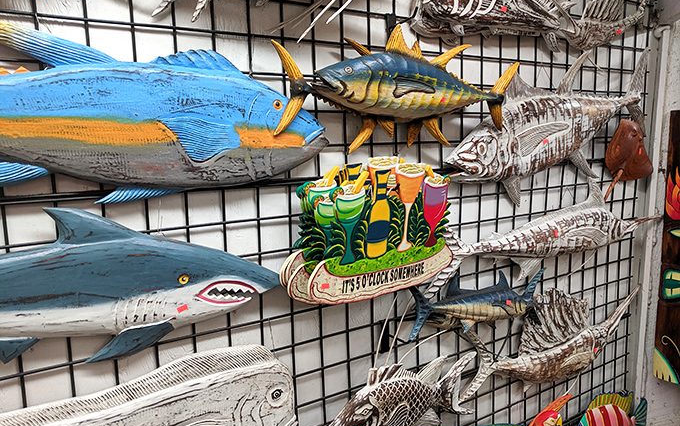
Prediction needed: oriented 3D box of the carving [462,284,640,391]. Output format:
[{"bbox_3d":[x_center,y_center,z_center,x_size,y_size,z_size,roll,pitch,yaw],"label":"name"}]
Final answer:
[{"bbox_3d":[0.721,0.390,1.653,0.933,0.342,0.100,-10,11,-31],"label":"carving"}]

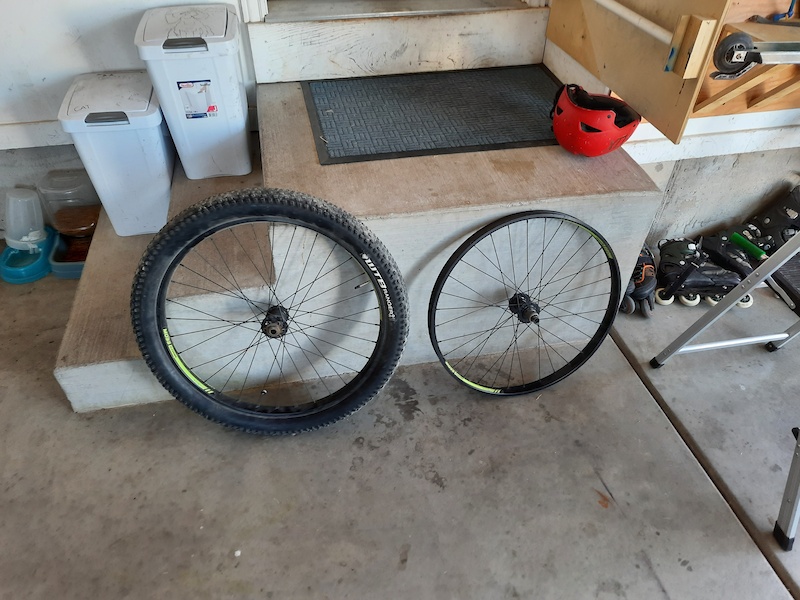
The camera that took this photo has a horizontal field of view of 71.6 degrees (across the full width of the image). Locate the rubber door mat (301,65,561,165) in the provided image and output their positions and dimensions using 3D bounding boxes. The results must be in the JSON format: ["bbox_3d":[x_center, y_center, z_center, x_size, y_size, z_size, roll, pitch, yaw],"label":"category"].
[{"bbox_3d":[0.166,-0.652,1.877,0.930,0.012,0.612,-7,44,-10],"label":"rubber door mat"}]

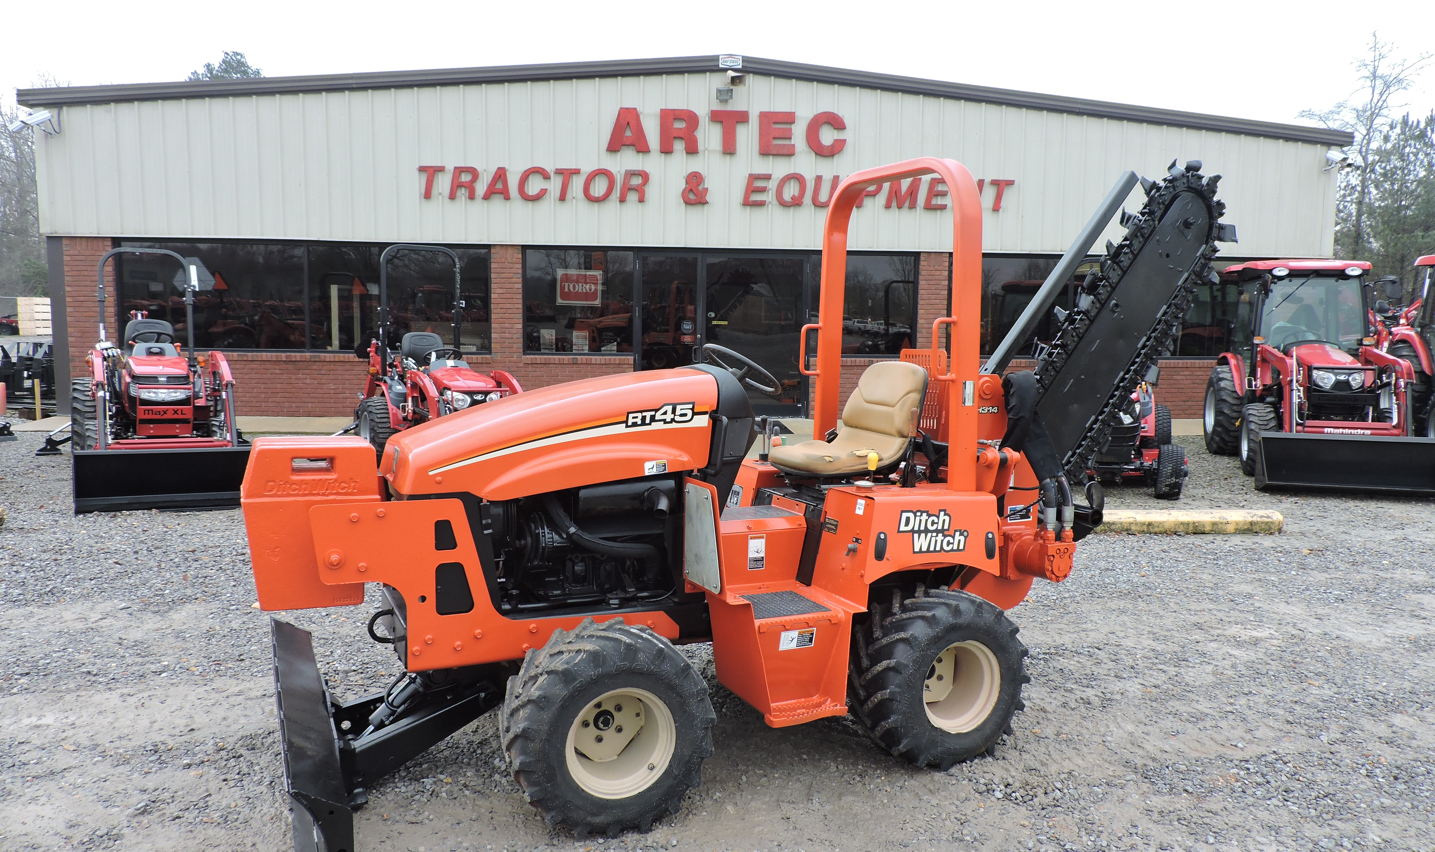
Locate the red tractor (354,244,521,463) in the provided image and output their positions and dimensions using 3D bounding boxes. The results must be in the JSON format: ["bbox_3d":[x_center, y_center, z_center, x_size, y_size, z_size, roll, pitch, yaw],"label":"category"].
[{"bbox_3d":[-2.836,-0.740,10.159,1.350,2.240,4.300,-4,7,-35],"label":"red tractor"}]

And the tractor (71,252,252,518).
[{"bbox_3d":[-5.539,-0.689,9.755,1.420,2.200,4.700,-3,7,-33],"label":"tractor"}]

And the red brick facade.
[{"bbox_3d":[-0.103,-1.338,14.466,17.826,2.440,0.450,0,6,-5],"label":"red brick facade"}]

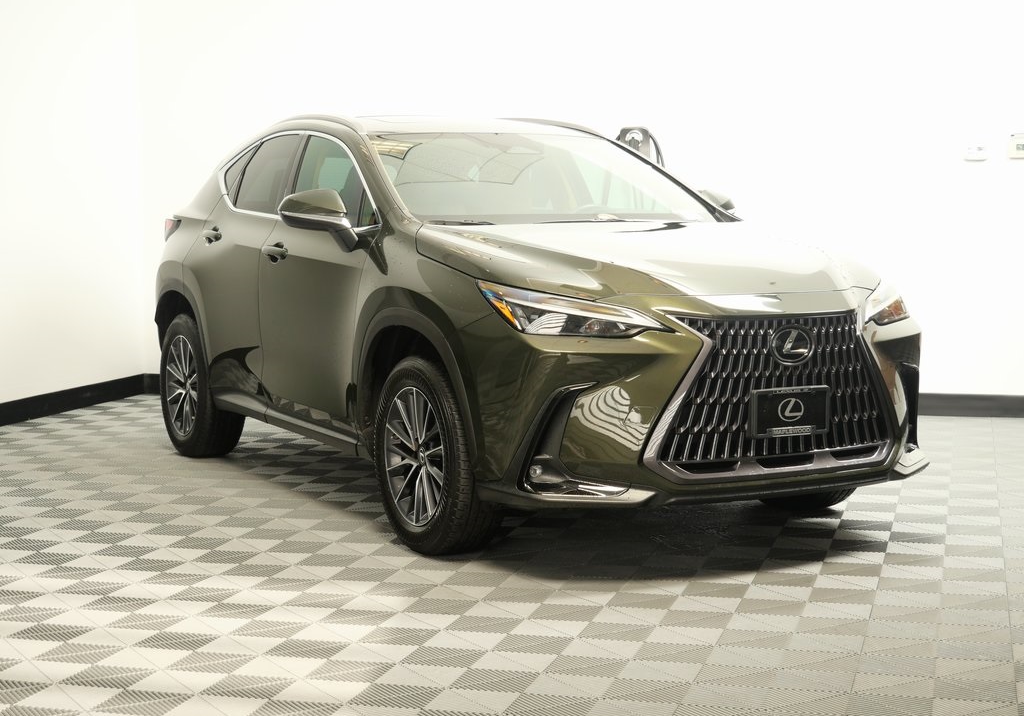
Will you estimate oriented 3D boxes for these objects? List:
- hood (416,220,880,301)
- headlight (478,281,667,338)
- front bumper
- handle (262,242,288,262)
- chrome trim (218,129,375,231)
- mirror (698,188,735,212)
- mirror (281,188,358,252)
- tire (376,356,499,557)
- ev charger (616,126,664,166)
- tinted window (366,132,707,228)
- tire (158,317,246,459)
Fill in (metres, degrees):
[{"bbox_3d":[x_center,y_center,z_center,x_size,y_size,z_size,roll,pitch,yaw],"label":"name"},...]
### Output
[{"bbox_3d":[0.577,-0.371,6.021,1.620,0.250,1.200,-3,6,-28],"label":"hood"},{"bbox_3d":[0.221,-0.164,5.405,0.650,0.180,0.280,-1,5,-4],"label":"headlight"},{"bbox_3d":[0.787,0.116,5.688,1.860,0.680,0.580,-3,6,-28],"label":"front bumper"},{"bbox_3d":[-0.997,-0.445,6.971,0.070,0.080,0.230,-3,6,-28],"label":"handle"},{"bbox_3d":[-0.898,-0.780,7.120,0.240,0.430,2.080,-3,6,-28],"label":"chrome trim"},{"bbox_3d":[0.939,-0.636,7.351,0.250,0.220,0.220,-3,6,-28],"label":"mirror"},{"bbox_3d":[-0.755,-0.536,6.431,0.250,0.240,0.220,-3,6,-28],"label":"mirror"},{"bbox_3d":[-0.273,0.346,5.975,0.240,0.725,0.730,-3,6,-28],"label":"tire"},{"bbox_3d":[0.779,-1.290,10.200,0.270,0.280,0.140,1,6,16],"label":"ev charger"},{"bbox_3d":[0.117,-0.746,6.827,1.460,0.200,0.930,-3,31,-28],"label":"tinted window"},{"bbox_3d":[-1.570,0.131,8.322,0.240,0.725,0.730,-3,6,-28],"label":"tire"}]

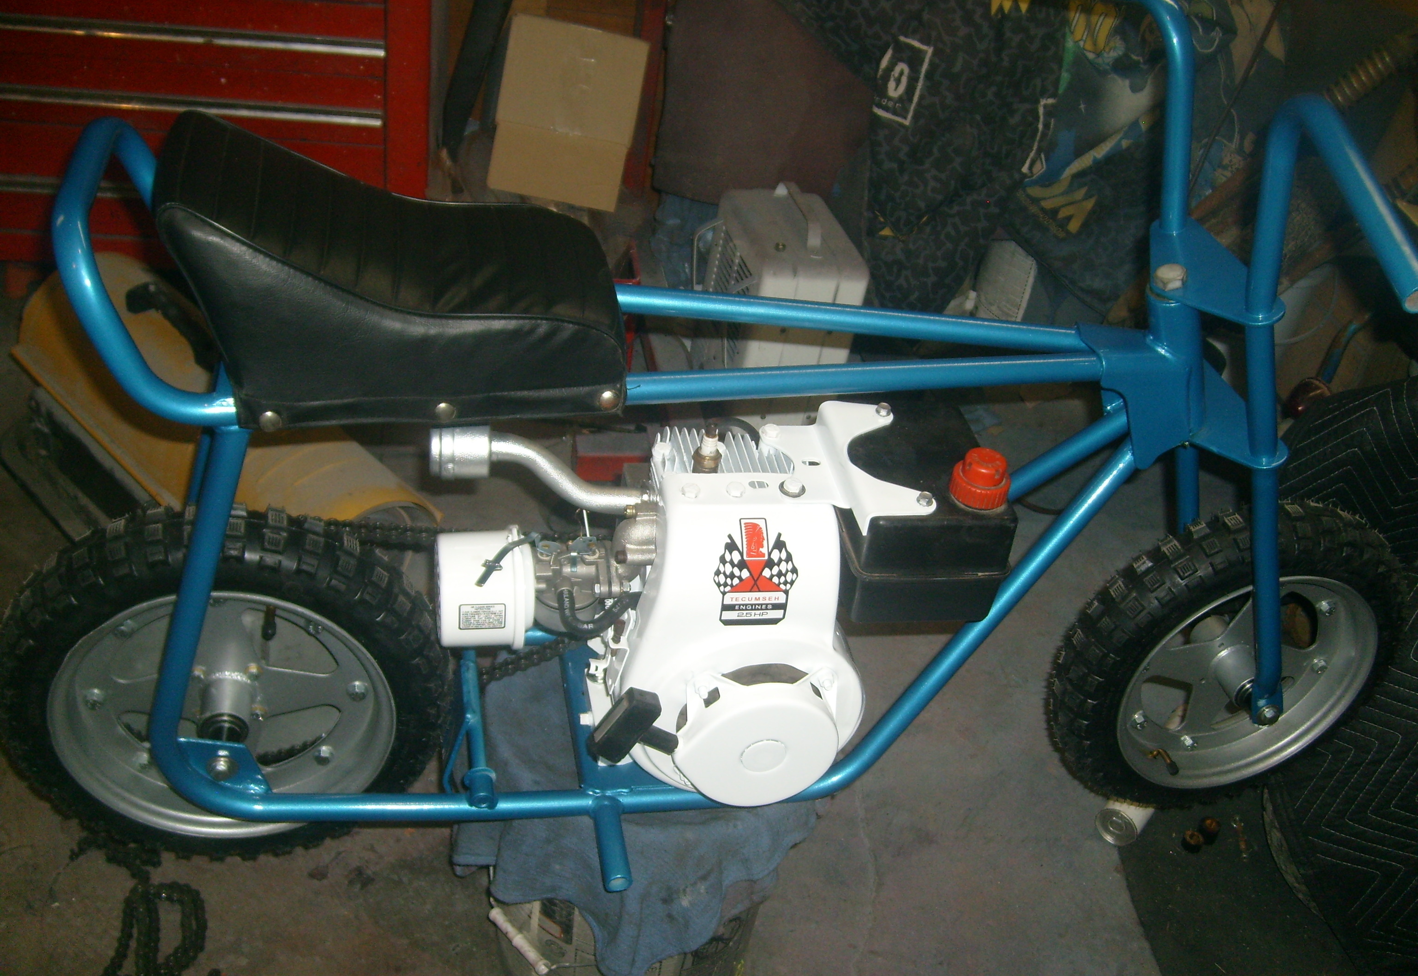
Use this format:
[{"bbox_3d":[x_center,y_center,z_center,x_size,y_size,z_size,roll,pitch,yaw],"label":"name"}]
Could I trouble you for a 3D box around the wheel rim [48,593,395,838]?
[{"bbox_3d":[-0.417,0.182,1.255,0.278,0.278,0.080,1,33,-12],"label":"wheel rim"}]

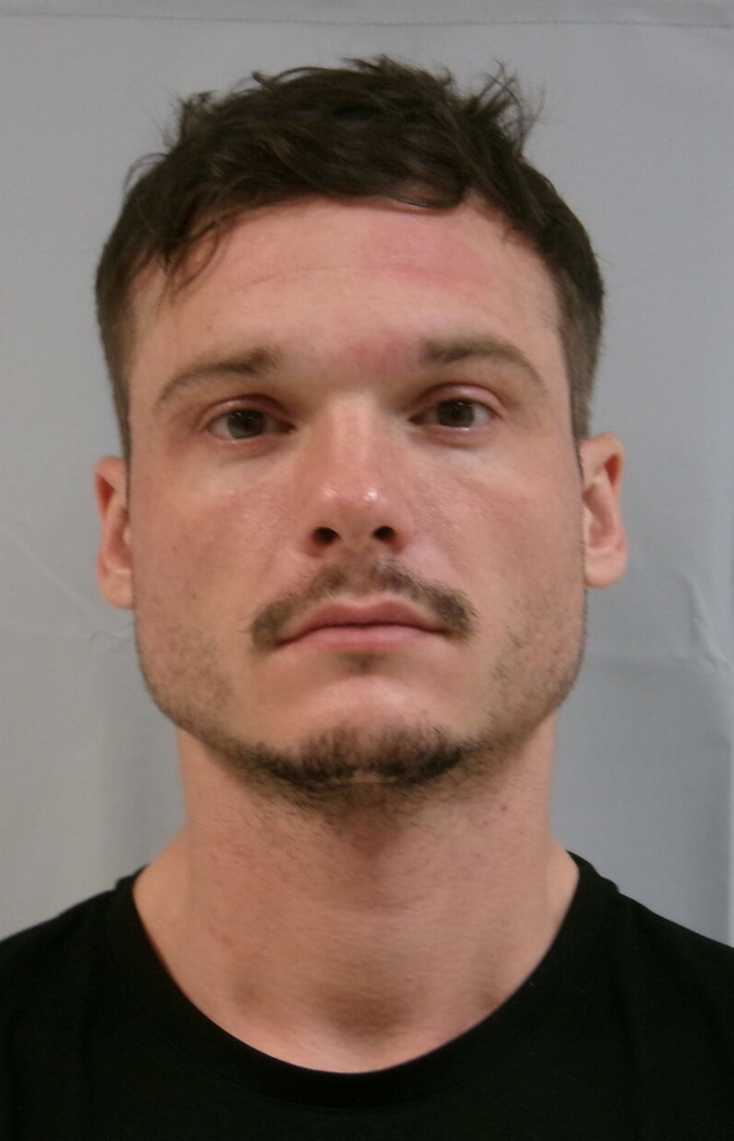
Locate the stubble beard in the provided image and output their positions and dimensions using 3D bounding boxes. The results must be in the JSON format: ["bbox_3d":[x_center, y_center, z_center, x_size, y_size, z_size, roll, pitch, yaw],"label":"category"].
[{"bbox_3d":[-0.002,0.036,1.208,0.146,0.085,0.095,-2,-7,1],"label":"stubble beard"}]

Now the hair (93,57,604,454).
[{"bbox_3d":[-0.006,-0.085,1.272,0.170,0.165,0.197,-2,-7,1],"label":"hair"}]

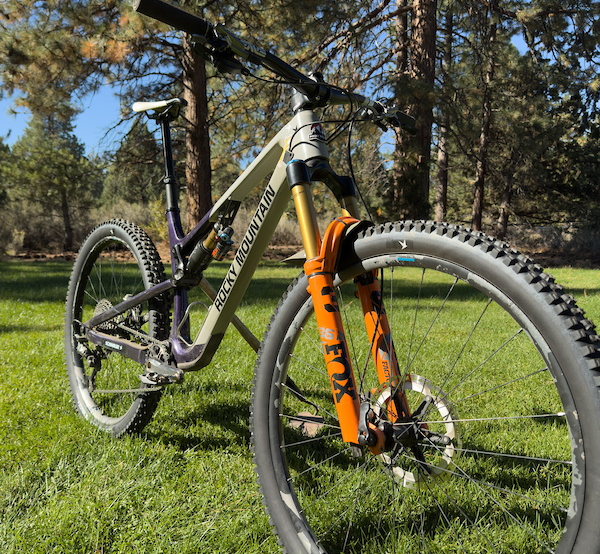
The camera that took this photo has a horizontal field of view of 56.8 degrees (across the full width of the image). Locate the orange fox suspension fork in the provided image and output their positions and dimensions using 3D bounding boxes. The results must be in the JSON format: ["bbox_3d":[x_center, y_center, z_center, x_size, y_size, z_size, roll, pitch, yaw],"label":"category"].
[{"bbox_3d":[0.112,0.032,1.060,0.188,0.584,0.106,6,-23,-44],"label":"orange fox suspension fork"}]

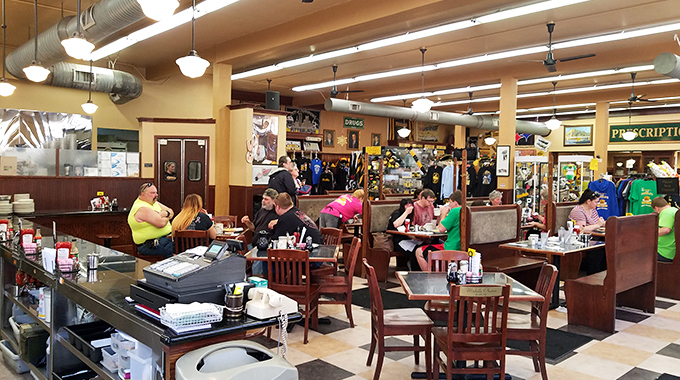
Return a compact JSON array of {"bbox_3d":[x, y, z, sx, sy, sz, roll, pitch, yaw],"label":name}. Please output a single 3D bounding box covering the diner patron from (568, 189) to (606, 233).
[{"bbox_3d":[3.672,0.703,7.575,0.520,1.350,0.720,-1,3,-42],"label":"diner patron"}]

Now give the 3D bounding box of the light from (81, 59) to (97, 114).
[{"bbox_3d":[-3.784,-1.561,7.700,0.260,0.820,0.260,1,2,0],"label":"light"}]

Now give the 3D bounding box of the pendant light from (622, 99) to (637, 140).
[{"bbox_3d":[8.276,-1.964,14.600,0.400,1.130,0.400,1,2,0],"label":"pendant light"}]

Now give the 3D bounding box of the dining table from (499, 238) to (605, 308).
[{"bbox_3d":[2.633,1.053,6.312,1.200,0.760,0.790,-1,3,-42],"label":"dining table"}]

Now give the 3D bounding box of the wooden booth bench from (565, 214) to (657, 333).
[{"bbox_3d":[3.025,0.846,5.654,1.210,1.160,0.510,-1,3,-42],"label":"wooden booth bench"}]

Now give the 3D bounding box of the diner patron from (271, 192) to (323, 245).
[{"bbox_3d":[-0.540,0.719,6.150,0.800,1.360,0.580,1,2,13],"label":"diner patron"}]

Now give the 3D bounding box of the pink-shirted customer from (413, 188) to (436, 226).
[{"bbox_3d":[1.390,0.646,7.945,0.500,1.320,0.720,-1,2,-40],"label":"pink-shirted customer"}]

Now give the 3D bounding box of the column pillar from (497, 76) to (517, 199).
[{"bbox_3d":[3.468,-0.496,10.488,0.250,3.500,0.250,-1,3,-42],"label":"column pillar"}]

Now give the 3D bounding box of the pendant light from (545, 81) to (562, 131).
[{"bbox_3d":[5.414,-2.105,12.918,0.420,1.221,0.420,1,2,0],"label":"pendant light"}]

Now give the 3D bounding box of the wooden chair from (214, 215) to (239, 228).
[{"bbox_3d":[-1.770,0.878,7.680,0.440,0.900,0.520,1,2,-1],"label":"wooden chair"}]

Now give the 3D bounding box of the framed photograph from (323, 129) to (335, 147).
[{"bbox_3d":[-0.349,-1.738,17.433,0.500,0.575,0.050,-1,3,-42],"label":"framed photograph"}]

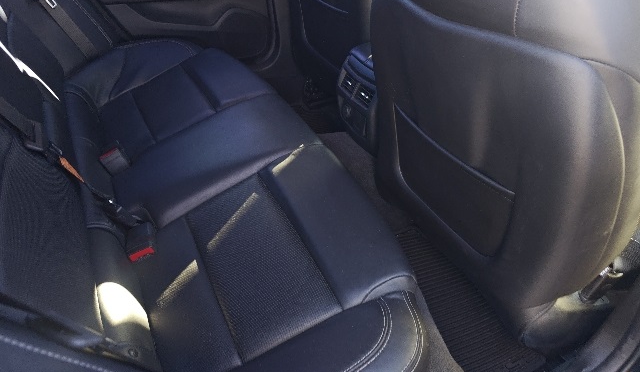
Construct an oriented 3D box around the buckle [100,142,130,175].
[{"bbox_3d":[-0.494,-0.063,1.027,0.046,0.060,0.026,-30,41,-8],"label":"buckle"}]

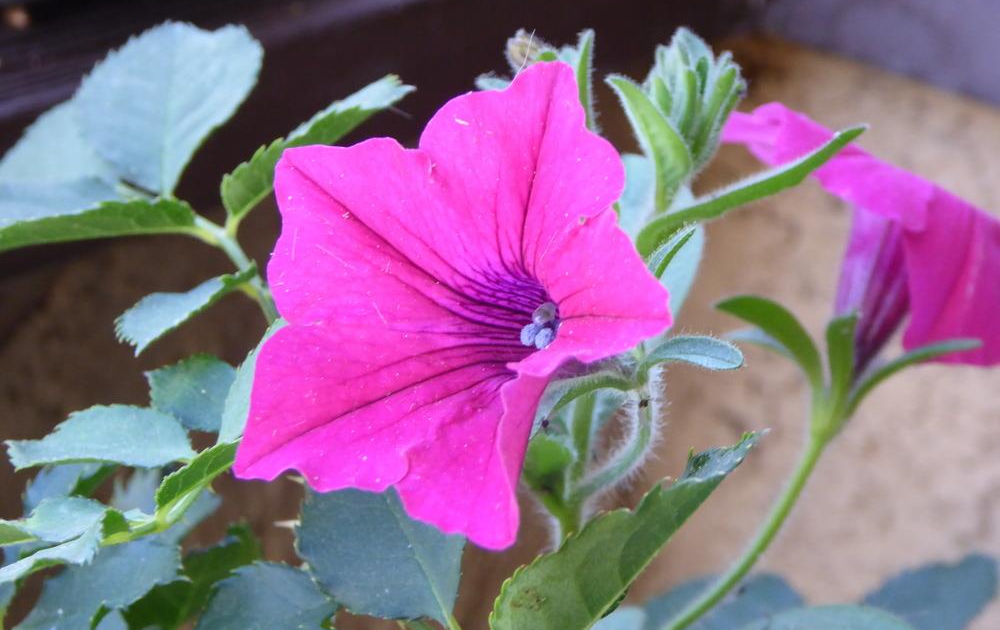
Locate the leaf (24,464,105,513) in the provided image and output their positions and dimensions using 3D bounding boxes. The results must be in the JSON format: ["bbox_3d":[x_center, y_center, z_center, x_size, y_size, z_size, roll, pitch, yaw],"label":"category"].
[{"bbox_3d":[-0.073,0.029,0.475,0.015,0.004,0.011,-28,48,-15],"label":"leaf"}]

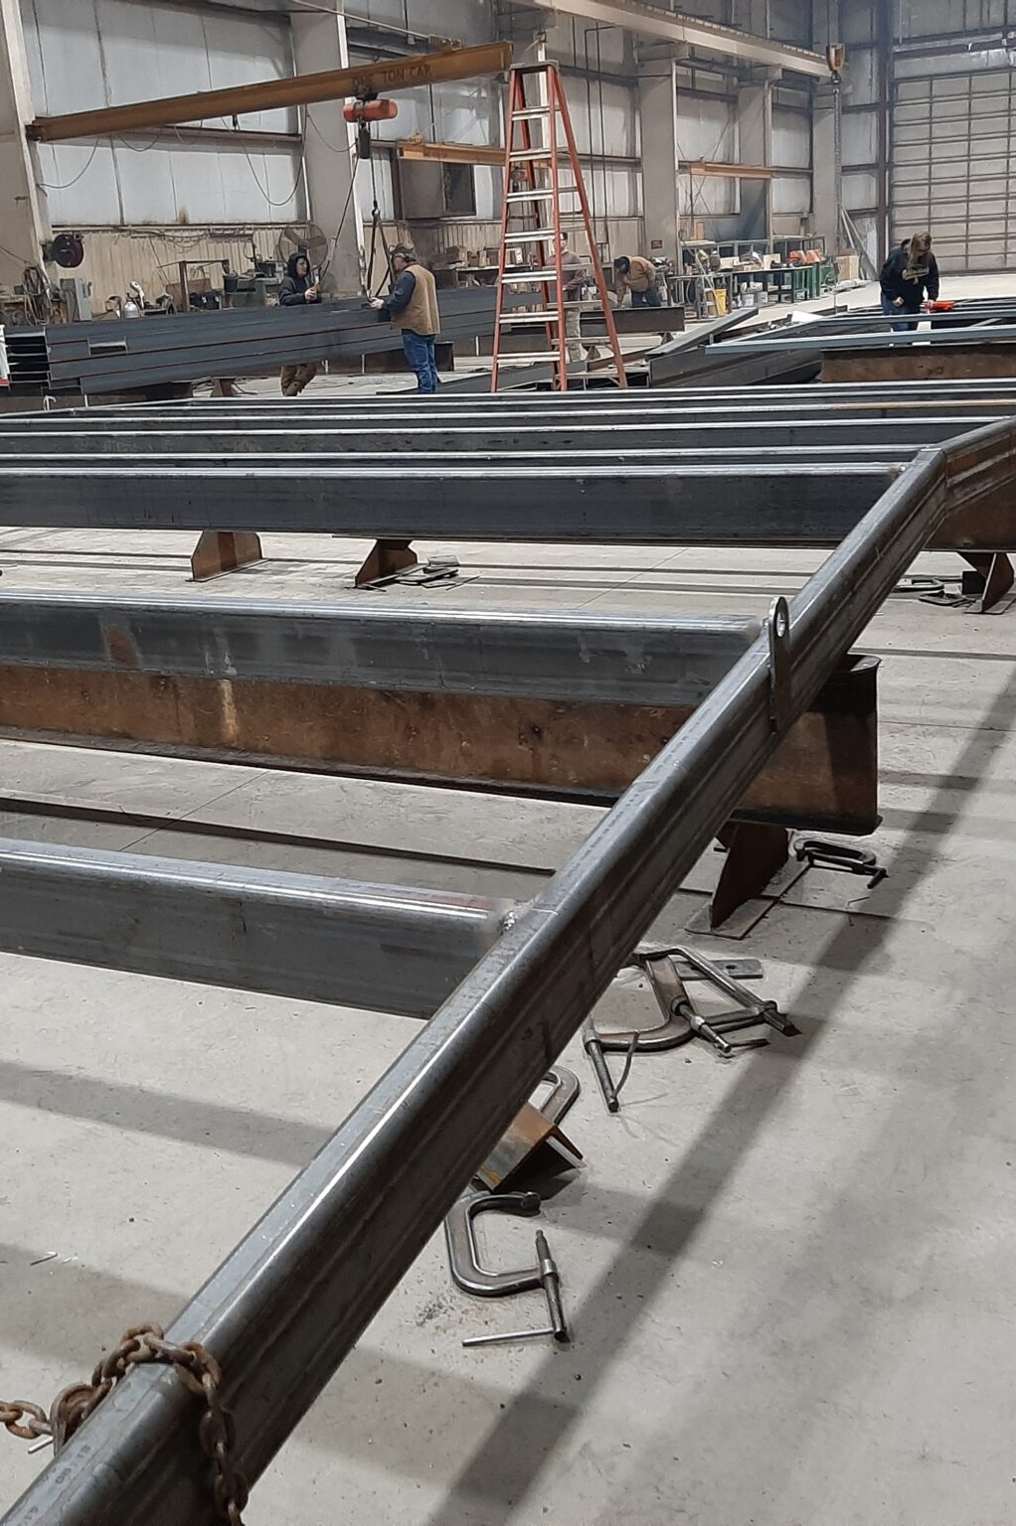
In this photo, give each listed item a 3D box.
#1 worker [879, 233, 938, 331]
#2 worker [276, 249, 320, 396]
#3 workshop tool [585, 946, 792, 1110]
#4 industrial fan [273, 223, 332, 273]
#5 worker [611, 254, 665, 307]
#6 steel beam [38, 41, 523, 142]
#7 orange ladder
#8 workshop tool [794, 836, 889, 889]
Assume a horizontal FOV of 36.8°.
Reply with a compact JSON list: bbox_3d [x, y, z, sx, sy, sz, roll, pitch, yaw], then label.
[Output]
[{"bbox_3d":[4.341,-4.907,16.465,0.620,1.520,0.550,-6,19,-6],"label":"worker"},{"bbox_3d":[-2.471,-5.130,18.107,0.460,1.730,0.500,7,21,28],"label":"worker"},{"bbox_3d":[0.358,0.537,3.203,0.430,0.110,0.580,6,21,26],"label":"workshop tool"},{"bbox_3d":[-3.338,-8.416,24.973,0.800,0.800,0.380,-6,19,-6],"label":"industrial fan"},{"bbox_3d":[1.903,-6.802,22.732,0.760,1.430,0.580,-9,19,-15],"label":"worker"},{"bbox_3d":[-3.078,-7.837,18.005,7.375,0.320,0.160,8,22,32],"label":"steel beam"},{"bbox_3d":[0.342,-3.876,11.931,0.680,2.930,1.550,5,20,24],"label":"orange ladder"},{"bbox_3d":[0.860,0.258,4.000,0.280,0.070,0.220,6,21,26],"label":"workshop tool"}]

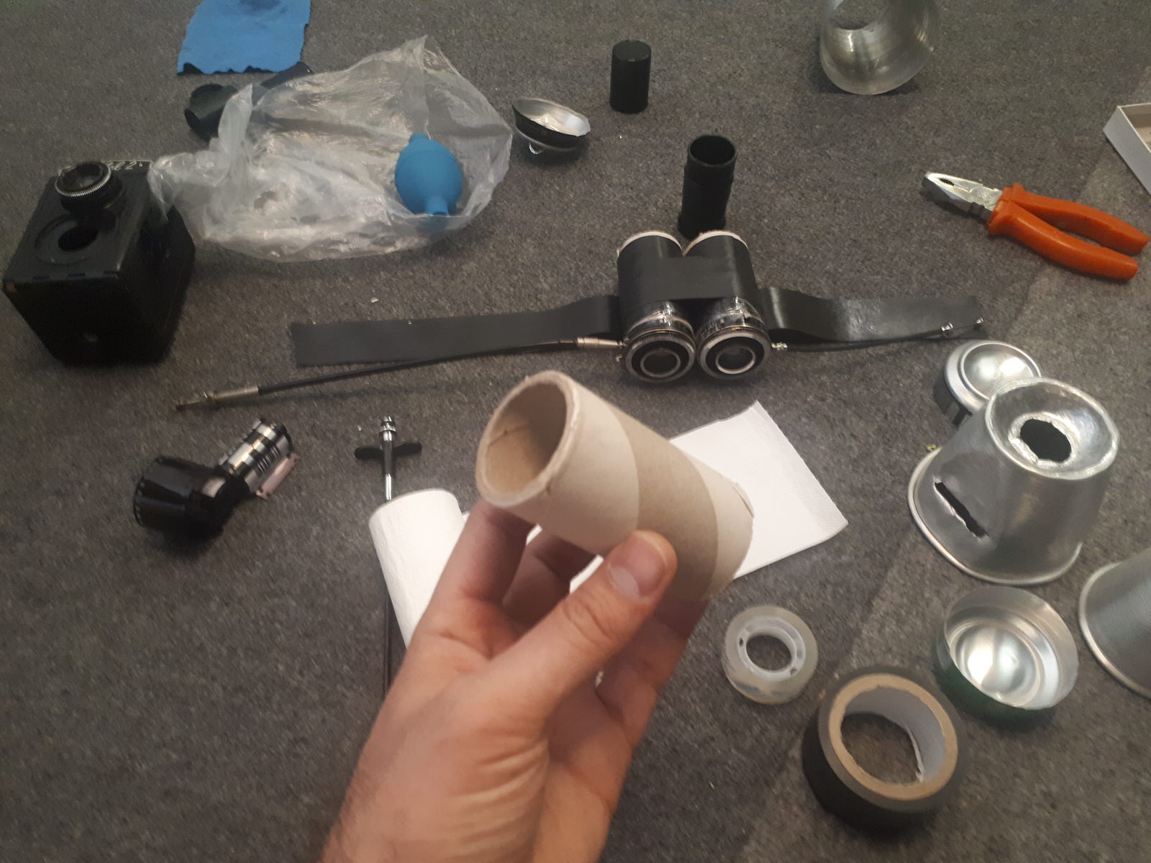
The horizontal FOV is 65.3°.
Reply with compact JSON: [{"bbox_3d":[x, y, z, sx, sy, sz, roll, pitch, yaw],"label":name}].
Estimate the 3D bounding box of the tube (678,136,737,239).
[{"bbox_3d":[0.099,-0.183,0.675,0.037,0.066,0.037,0,54,0],"label":"tube"}]

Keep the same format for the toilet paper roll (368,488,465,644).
[{"bbox_3d":[-0.075,0.086,0.493,0.051,0.051,0.097,-18,56,-12],"label":"toilet paper roll"}]

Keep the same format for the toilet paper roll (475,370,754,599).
[{"bbox_3d":[0.016,0.020,0.309,0.046,0.095,0.046,-30,47,32],"label":"toilet paper roll"}]

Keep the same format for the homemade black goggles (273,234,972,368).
[{"bbox_3d":[0.044,-0.095,0.624,0.497,0.048,0.081,-3,54,-1],"label":"homemade black goggles"}]

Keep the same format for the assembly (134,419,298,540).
[{"bbox_3d":[-0.215,0.028,0.546,0.095,0.034,0.052,-27,58,-18],"label":"assembly"}]

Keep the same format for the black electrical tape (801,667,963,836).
[{"bbox_3d":[0.152,0.157,0.447,0.069,0.038,0.069,0,54,0],"label":"black electrical tape"}]

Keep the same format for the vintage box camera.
[{"bbox_3d":[-0.326,-0.122,0.618,0.072,0.095,0.112,-3,54,-2],"label":"vintage box camera"}]

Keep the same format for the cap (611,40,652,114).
[{"bbox_3d":[0.048,-0.305,0.774,0.032,0.050,0.032,0,54,0],"label":"cap"}]

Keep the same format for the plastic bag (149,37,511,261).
[{"bbox_3d":[-0.181,-0.215,0.691,0.258,0.085,0.157,0,54,0],"label":"plastic bag"}]

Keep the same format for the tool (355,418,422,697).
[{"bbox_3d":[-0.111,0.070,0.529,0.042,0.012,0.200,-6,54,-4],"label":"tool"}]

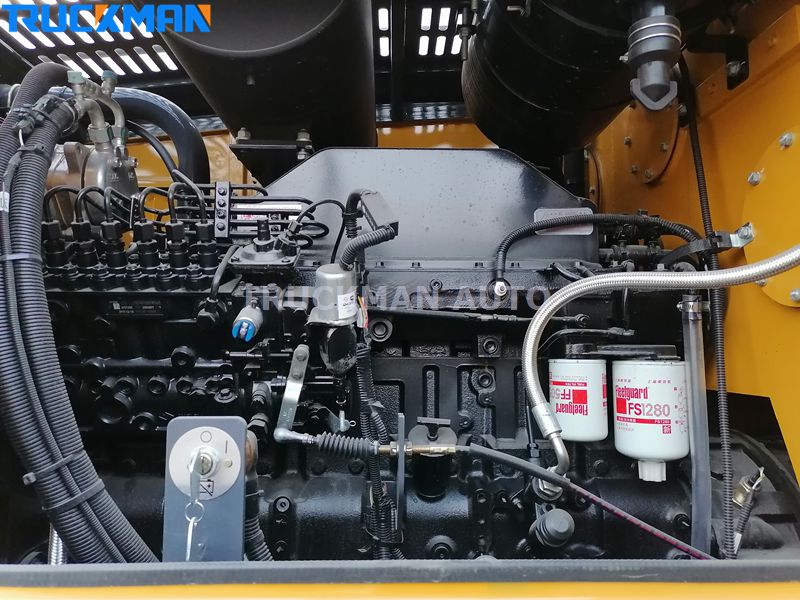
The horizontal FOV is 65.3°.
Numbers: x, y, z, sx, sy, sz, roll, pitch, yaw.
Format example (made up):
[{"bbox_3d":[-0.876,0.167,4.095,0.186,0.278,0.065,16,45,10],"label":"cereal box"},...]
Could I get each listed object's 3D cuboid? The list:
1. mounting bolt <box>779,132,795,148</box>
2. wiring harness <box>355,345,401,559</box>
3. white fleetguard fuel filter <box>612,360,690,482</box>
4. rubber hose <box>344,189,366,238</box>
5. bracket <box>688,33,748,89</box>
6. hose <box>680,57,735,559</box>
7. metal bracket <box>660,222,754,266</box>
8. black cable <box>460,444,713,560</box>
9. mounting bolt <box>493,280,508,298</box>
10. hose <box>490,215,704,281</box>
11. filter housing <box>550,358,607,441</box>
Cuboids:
[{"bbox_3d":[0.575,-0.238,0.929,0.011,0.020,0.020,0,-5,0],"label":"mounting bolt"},{"bbox_3d":[-0.030,0.211,0.865,0.062,0.305,0.055,0,-4,0],"label":"wiring harness"},{"bbox_3d":[0.333,0.161,0.828,0.095,0.155,0.095,-3,-5,33],"label":"white fleetguard fuel filter"},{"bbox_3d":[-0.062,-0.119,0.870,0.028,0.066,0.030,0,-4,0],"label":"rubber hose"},{"bbox_3d":[0.550,-0.409,1.071,0.072,0.066,0.064,0,-5,0],"label":"bracket"},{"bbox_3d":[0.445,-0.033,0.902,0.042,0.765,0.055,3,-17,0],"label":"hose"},{"bbox_3d":[0.518,-0.094,1.054,0.138,0.056,0.060,0,-5,0],"label":"metal bracket"},{"bbox_3d":[0.206,0.224,0.690,0.268,0.122,0.060,0,-5,0],"label":"black cable"},{"bbox_3d":[0.149,-0.016,0.925,0.019,0.021,0.012,0,-5,0],"label":"mounting bolt"},{"bbox_3d":[0.304,-0.082,0.960,0.300,0.100,0.060,-1,-4,11],"label":"hose"},{"bbox_3d":[0.247,0.139,0.865,0.078,0.115,0.078,0,-4,6],"label":"filter housing"}]

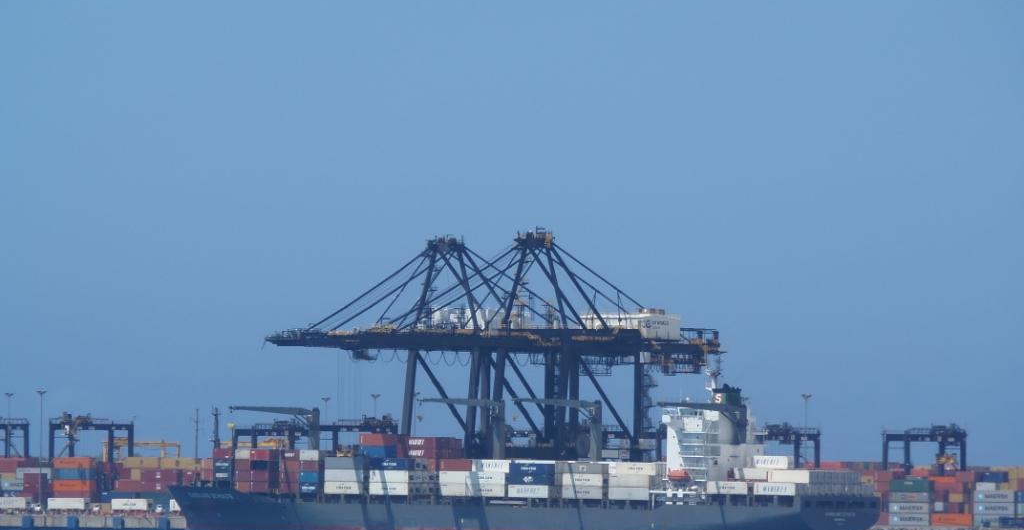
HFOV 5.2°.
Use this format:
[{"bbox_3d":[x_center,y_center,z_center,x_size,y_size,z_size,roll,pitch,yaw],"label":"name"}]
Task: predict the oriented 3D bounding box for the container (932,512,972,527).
[{"bbox_3d":[104.760,60.250,2687.850,12.190,2.900,2.440,0,-1,40],"label":"container"}]

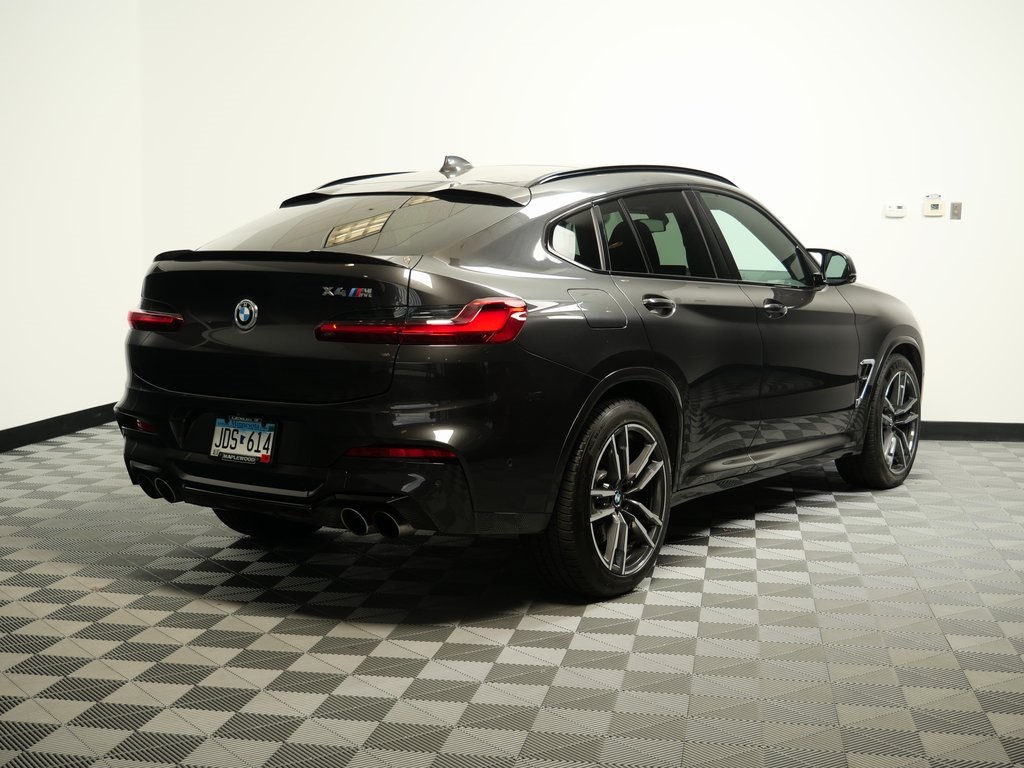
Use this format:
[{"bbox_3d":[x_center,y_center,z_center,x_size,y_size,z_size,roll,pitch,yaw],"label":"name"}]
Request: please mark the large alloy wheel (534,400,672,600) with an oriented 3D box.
[{"bbox_3d":[0.324,0.400,5.013,0.265,0.732,0.740,4,7,35],"label":"large alloy wheel"}]

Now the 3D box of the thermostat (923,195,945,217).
[{"bbox_3d":[2.829,-1.199,9.141,0.145,0.150,0.040,1,5,10],"label":"thermostat"}]

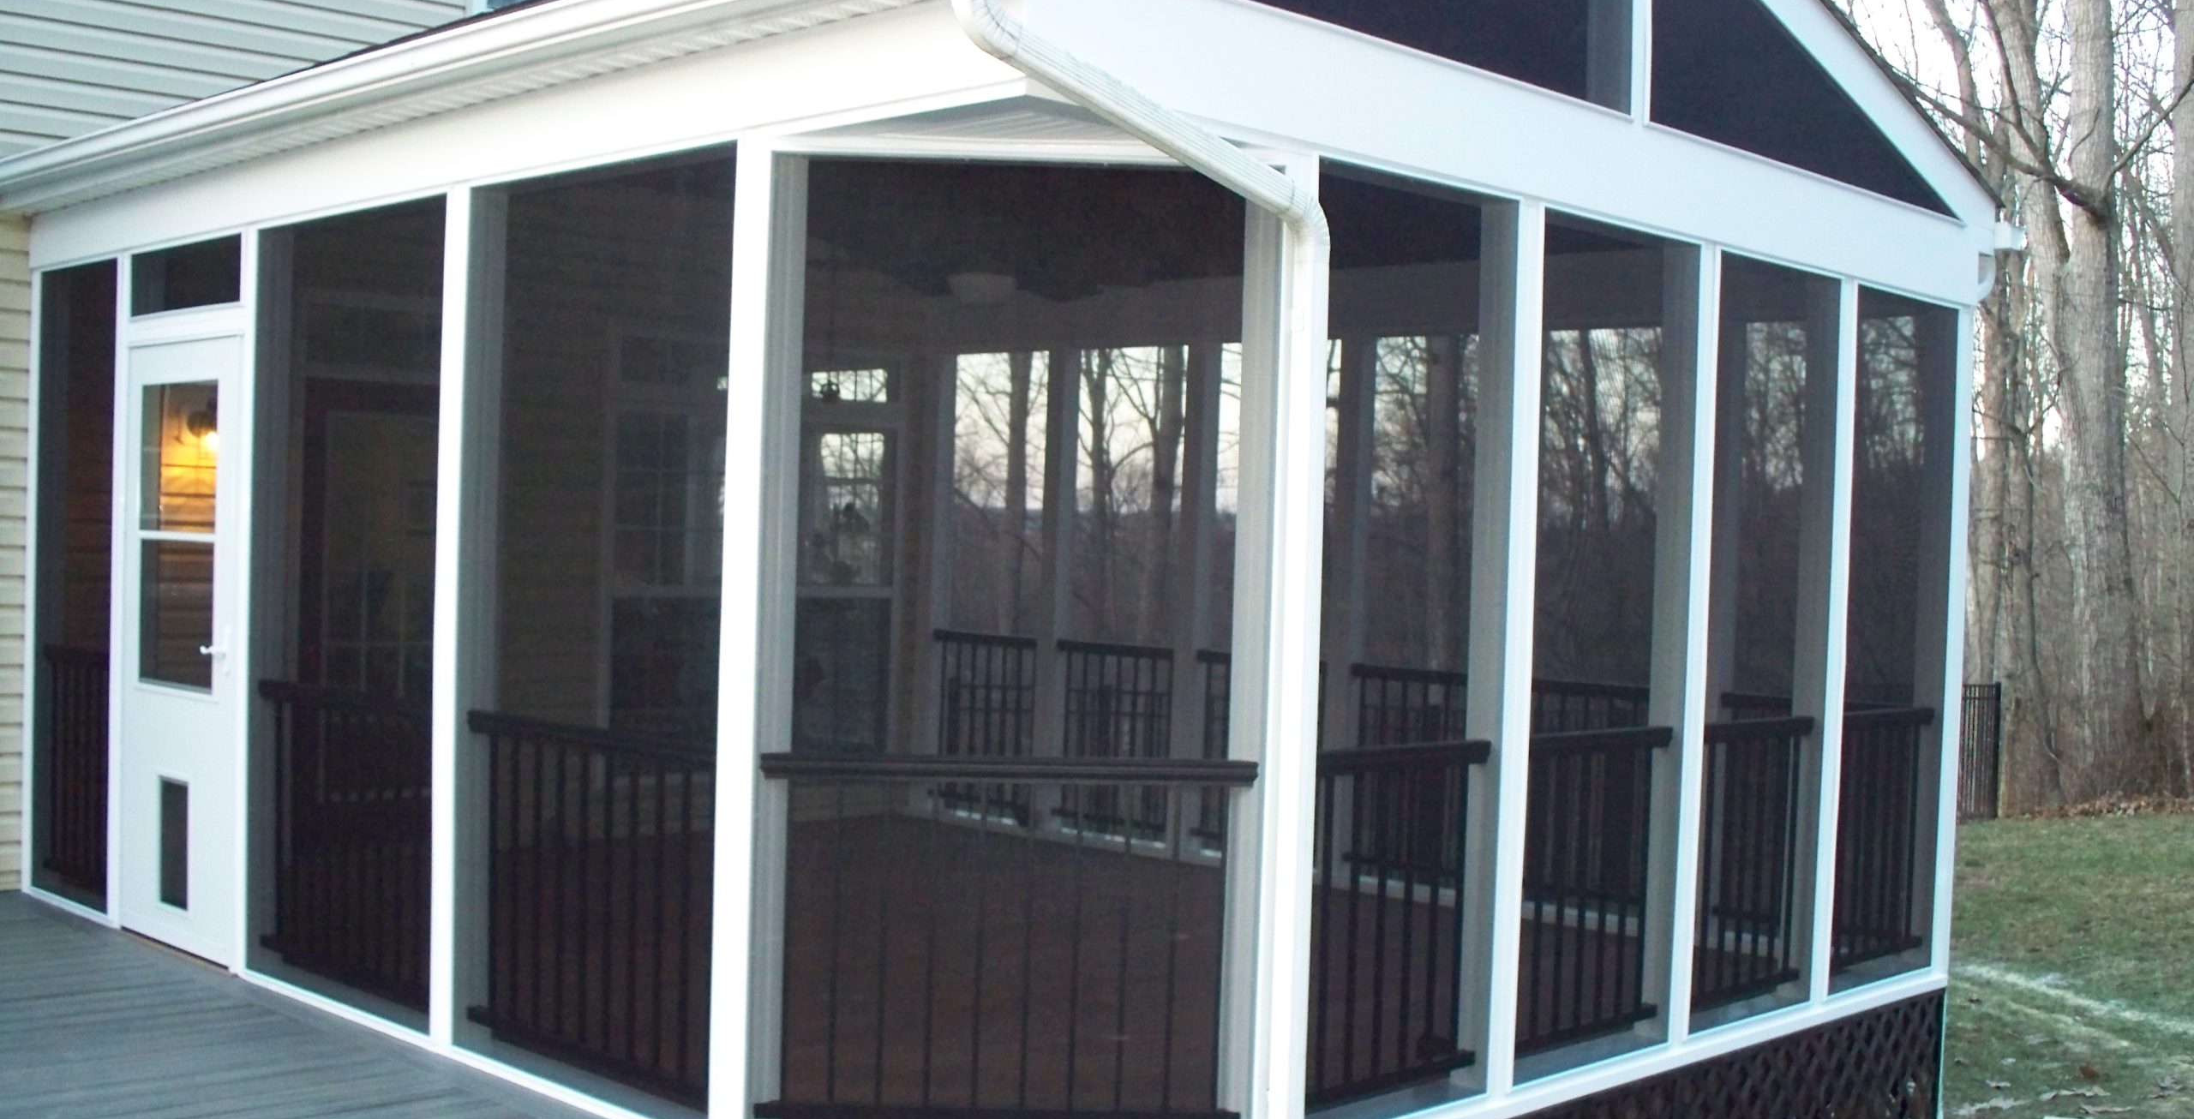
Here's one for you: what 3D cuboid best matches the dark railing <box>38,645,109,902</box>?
[{"bbox_3d":[-3.652,0.753,8.273,0.730,0.860,0.085,2,1,45],"label":"dark railing"}]

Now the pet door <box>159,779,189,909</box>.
[{"bbox_3d":[-3.047,0.944,7.535,0.240,0.430,0.040,2,1,45],"label":"pet door"}]

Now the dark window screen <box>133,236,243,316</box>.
[{"bbox_3d":[-3.012,-0.930,7.525,0.870,0.225,0.030,2,1,45],"label":"dark window screen"}]

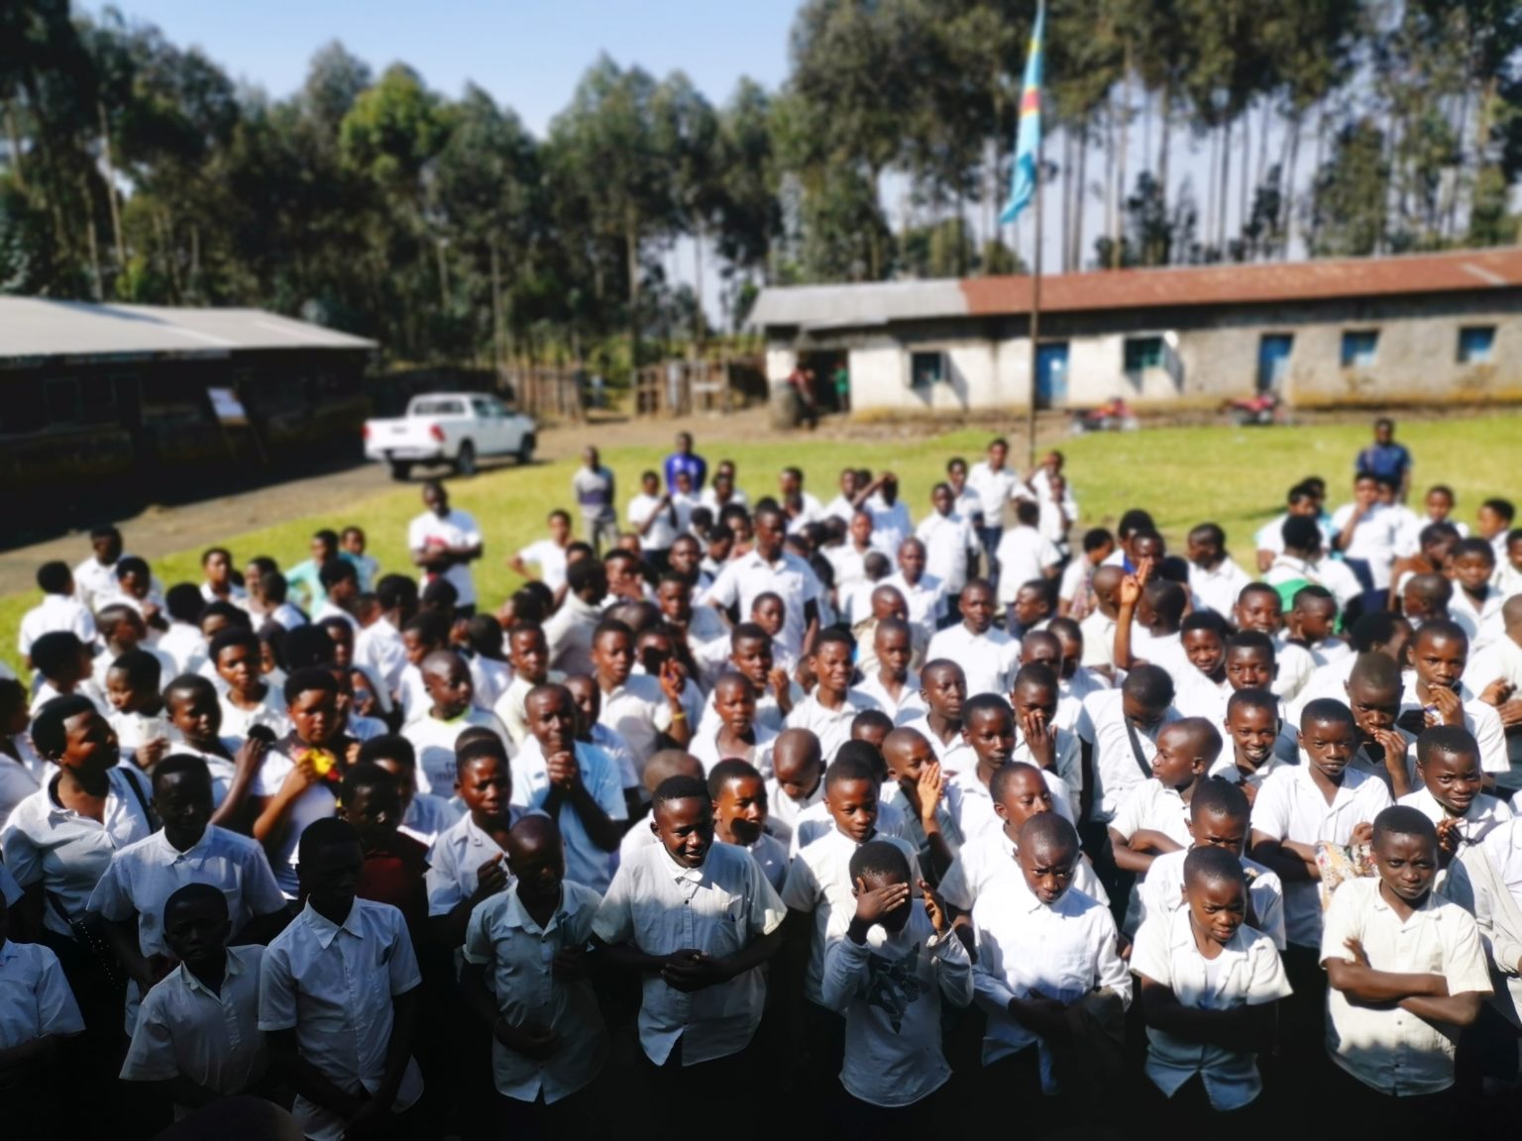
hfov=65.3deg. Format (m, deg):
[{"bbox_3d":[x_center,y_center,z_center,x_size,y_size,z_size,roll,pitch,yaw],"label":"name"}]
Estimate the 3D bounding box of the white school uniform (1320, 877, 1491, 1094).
[{"bbox_3d":[1.587,1.049,2.954,0.420,0.549,0.270,5,13,26],"label":"white school uniform"}]

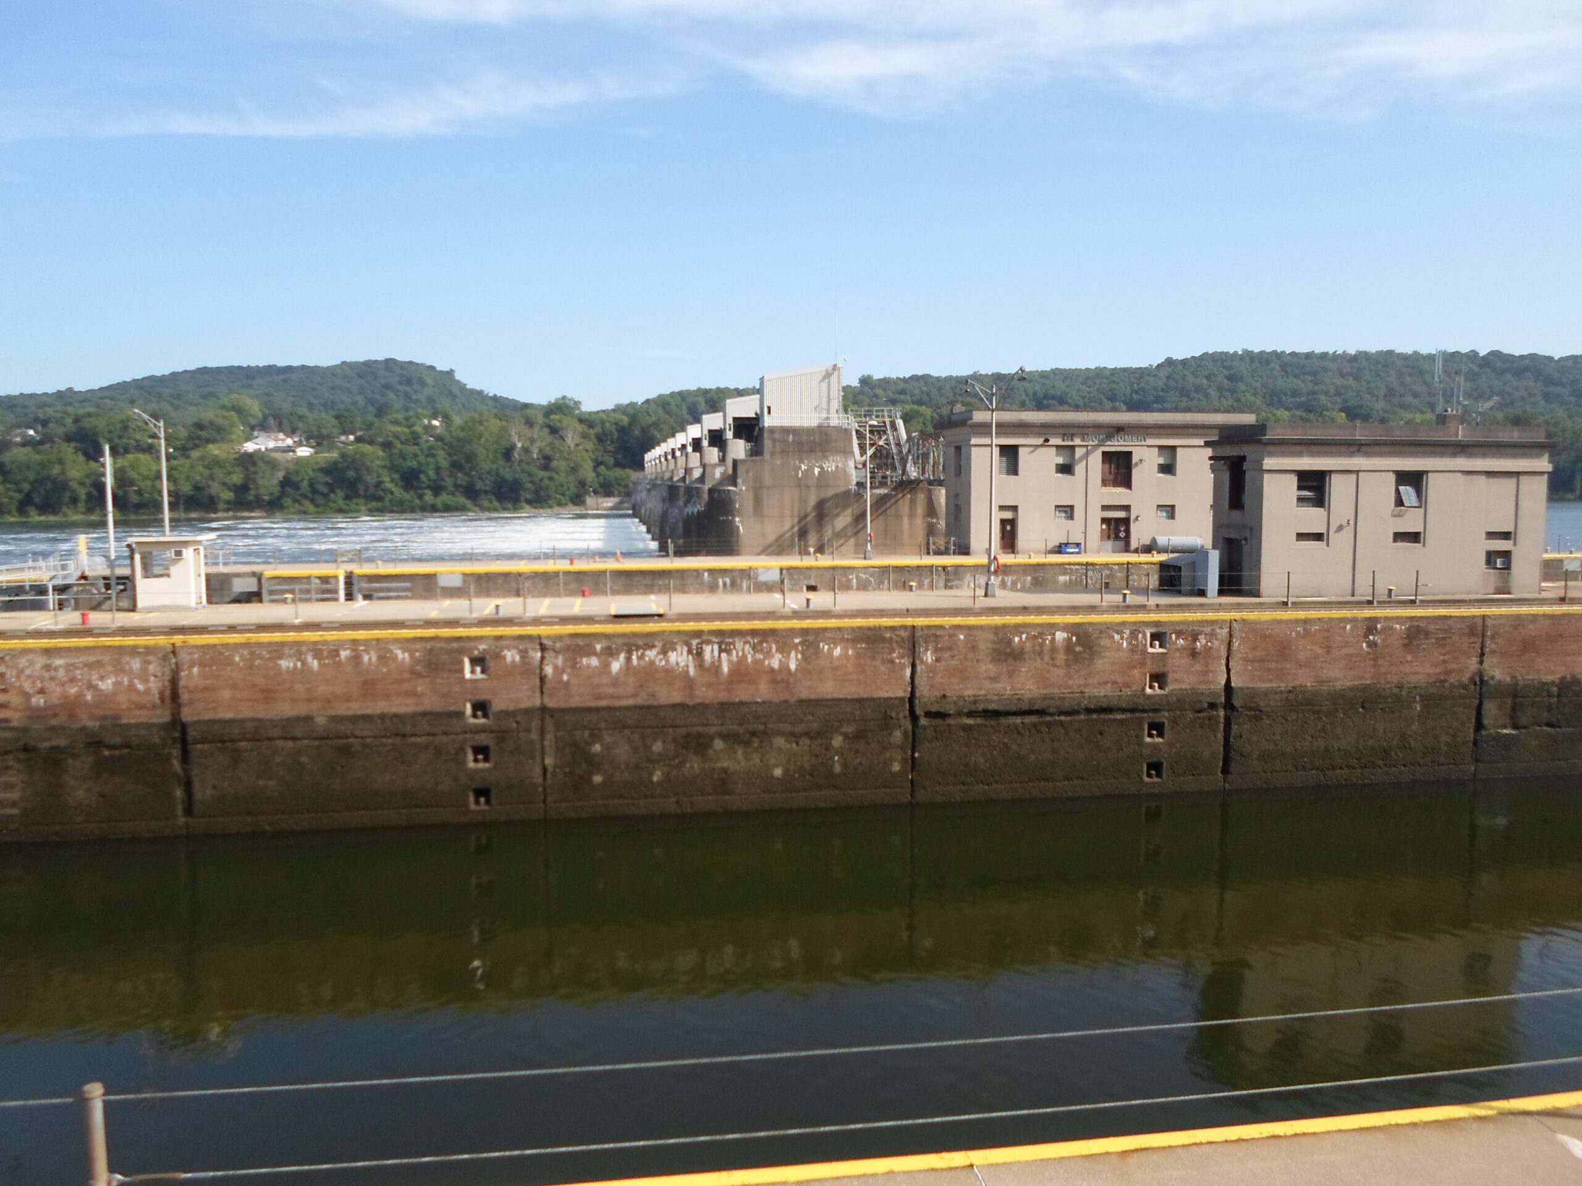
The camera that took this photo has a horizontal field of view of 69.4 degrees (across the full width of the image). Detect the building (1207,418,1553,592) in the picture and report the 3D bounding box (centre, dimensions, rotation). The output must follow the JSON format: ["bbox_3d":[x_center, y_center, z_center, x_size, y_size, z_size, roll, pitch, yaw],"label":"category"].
[{"bbox_3d":[27.839,-4.004,54.525,14.600,7.850,5.100,-1,6,-9],"label":"building"}]

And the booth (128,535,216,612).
[{"bbox_3d":[-25.755,-0.828,47.669,2.600,2.980,2.400,-1,6,-9],"label":"booth"}]

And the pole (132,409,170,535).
[{"bbox_3d":[-37.752,-6.007,67.713,0.400,9.350,4.200,-1,6,-9],"label":"pole"}]

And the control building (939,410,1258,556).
[{"bbox_3d":[23.095,-8.254,86.009,22.800,10.100,7.300,-1,6,-9],"label":"control building"}]

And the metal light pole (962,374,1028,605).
[{"bbox_3d":[9.108,-4.885,52.179,0.500,10.100,7.600,-1,6,-9],"label":"metal light pole"}]

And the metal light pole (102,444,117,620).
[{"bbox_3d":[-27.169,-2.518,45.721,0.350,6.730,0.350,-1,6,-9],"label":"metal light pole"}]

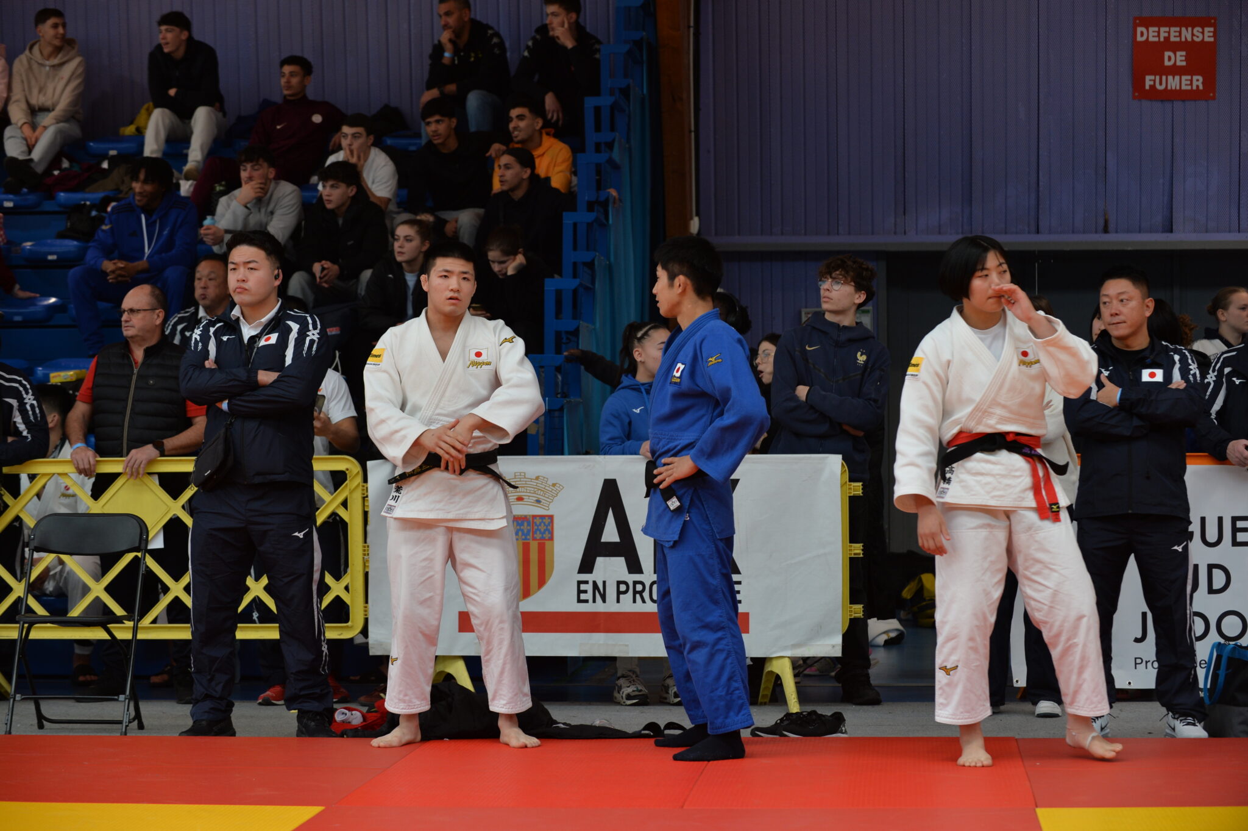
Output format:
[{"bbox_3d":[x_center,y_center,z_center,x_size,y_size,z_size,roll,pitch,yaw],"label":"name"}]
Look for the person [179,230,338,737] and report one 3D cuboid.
[{"bbox_3d":[-1.299,0.251,11.680,0.540,1.810,0.390,0,0,5],"label":"person"}]

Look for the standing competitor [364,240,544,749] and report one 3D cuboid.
[{"bbox_3d":[-0.573,0.261,11.150,0.610,1.710,0.400,0,0,-1],"label":"standing competitor"}]

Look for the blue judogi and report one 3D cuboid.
[{"bbox_3d":[0.266,0.346,10.870,0.400,1.400,0.540,0,1,-22],"label":"blue judogi"}]

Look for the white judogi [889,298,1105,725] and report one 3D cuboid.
[{"bbox_3d":[1.225,0.327,10.670,0.690,1.350,0.450,0,0,1],"label":"white judogi"}]

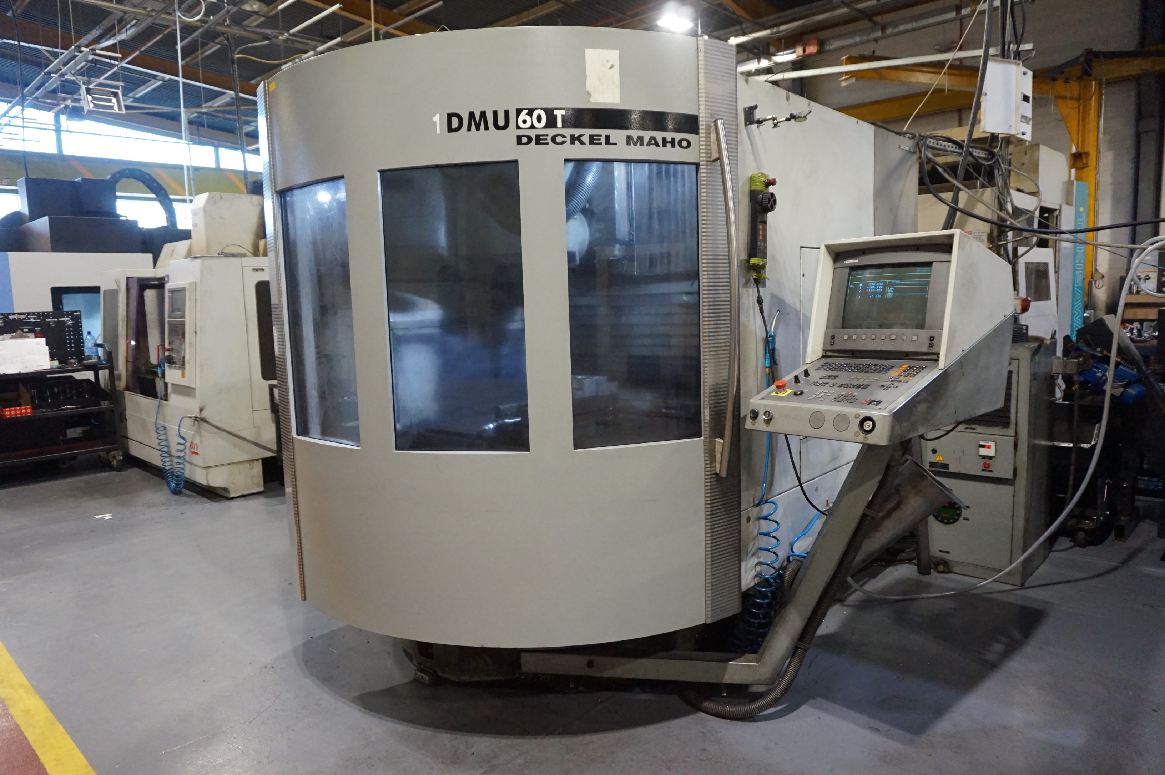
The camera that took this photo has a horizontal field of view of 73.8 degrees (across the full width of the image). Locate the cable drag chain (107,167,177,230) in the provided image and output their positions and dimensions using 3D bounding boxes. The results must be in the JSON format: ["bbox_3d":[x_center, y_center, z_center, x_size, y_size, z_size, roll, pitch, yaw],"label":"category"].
[{"bbox_3d":[-5.545,-2.395,9.800,0.800,0.720,0.160,-8,8,-43],"label":"cable drag chain"}]

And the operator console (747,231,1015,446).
[{"bbox_3d":[0.987,-0.194,2.532,0.888,0.589,0.460,-7,8,-41],"label":"operator console"}]

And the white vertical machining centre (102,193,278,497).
[{"bbox_3d":[-3.022,-0.580,7.813,2.200,2.520,2.850,-8,8,-43],"label":"white vertical machining centre"}]

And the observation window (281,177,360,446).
[{"bbox_3d":[-0.949,-0.261,2.796,0.434,0.928,0.045,4,8,40],"label":"observation window"}]

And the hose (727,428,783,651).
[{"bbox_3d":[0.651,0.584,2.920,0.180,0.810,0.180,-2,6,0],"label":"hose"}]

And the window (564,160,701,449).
[{"bbox_3d":[0.179,-0.269,2.562,0.463,0.928,0.045,-4,6,-17],"label":"window"}]

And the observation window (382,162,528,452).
[{"bbox_3d":[-0.421,-0.248,2.536,0.476,0.928,0.045,0,6,12],"label":"observation window"}]

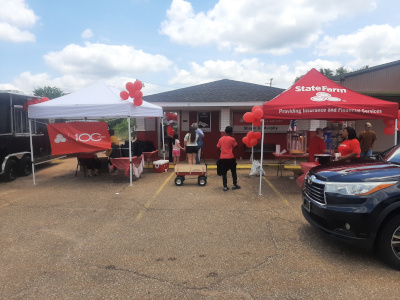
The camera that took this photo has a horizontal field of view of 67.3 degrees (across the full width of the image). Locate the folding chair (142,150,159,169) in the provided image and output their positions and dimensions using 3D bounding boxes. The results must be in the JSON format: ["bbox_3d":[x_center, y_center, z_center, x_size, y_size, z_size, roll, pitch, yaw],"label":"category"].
[{"bbox_3d":[-1.893,0.349,11.448,0.520,0.720,0.540,-5,8,-37],"label":"folding chair"}]

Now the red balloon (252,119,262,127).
[{"bbox_3d":[1.371,-0.659,7.150,0.240,0.250,0.240,0,6,6],"label":"red balloon"}]

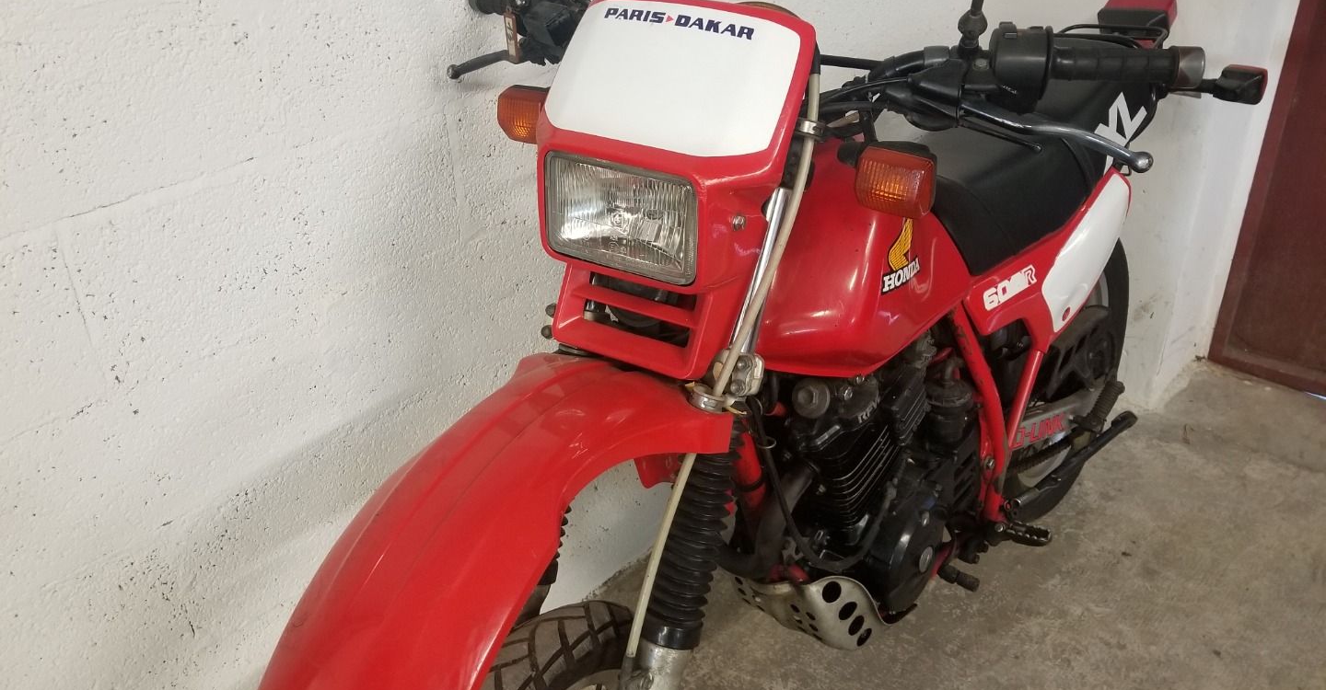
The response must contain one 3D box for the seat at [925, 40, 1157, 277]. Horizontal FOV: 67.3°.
[{"bbox_3d":[0.579,-0.329,1.631,0.245,0.200,0.780,16,34,39],"label":"seat"}]

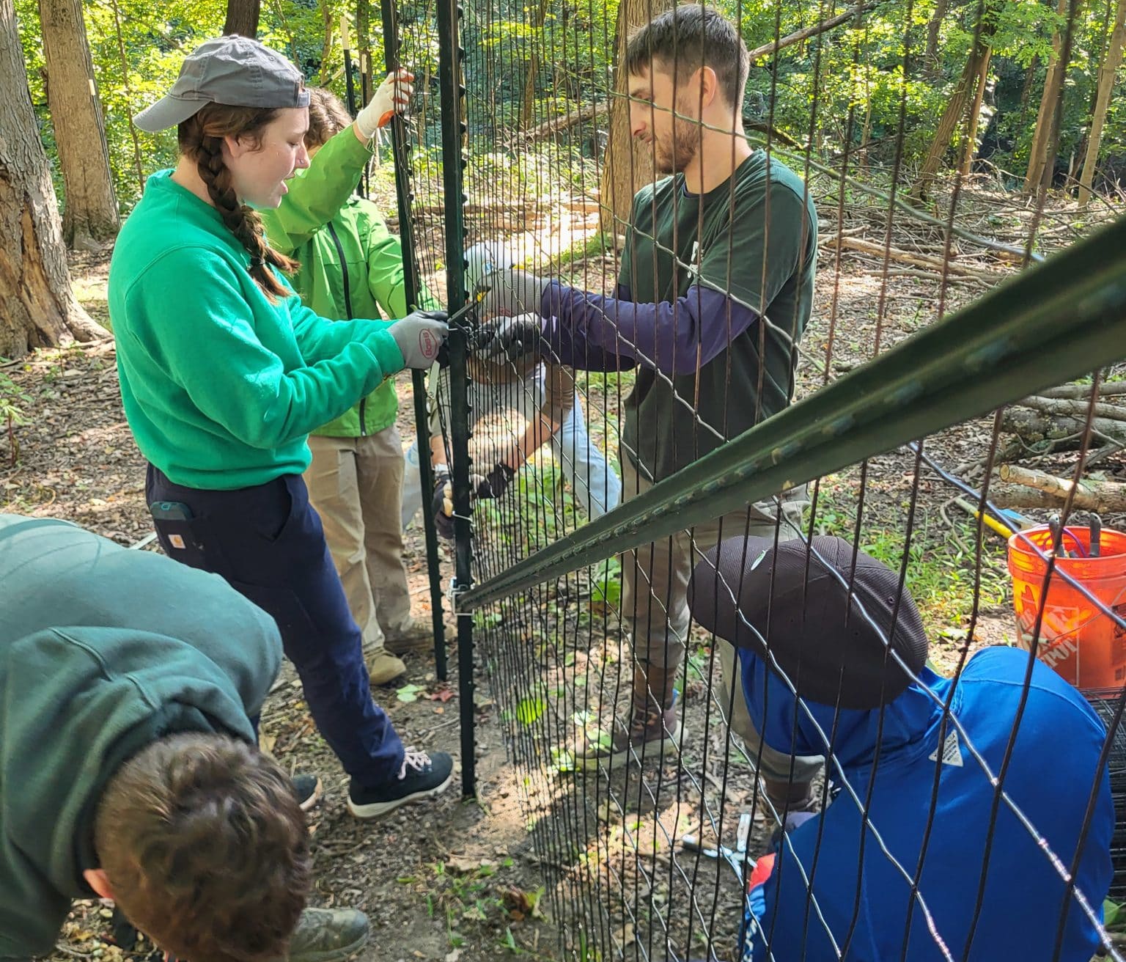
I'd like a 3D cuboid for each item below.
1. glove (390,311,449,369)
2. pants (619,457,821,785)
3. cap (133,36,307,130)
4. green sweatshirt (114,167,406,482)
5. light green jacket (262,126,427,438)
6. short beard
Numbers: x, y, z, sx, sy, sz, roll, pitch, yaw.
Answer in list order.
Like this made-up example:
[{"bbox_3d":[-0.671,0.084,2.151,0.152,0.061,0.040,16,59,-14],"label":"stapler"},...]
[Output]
[{"bbox_3d":[-0.240,-0.244,1.950,0.125,0.100,0.090,-4,26,-9],"label":"glove"},{"bbox_3d":[0.306,0.226,2.268,0.350,0.750,0.400,-9,27,-18],"label":"pants"},{"bbox_3d":[-0.549,-0.637,1.810,0.270,0.145,0.175,-1,26,-2],"label":"cap"},{"bbox_3d":[-0.526,-0.269,1.950,0.480,0.550,0.440,-2,26,-5],"label":"green sweatshirt"},{"bbox_3d":[-0.528,-0.480,2.720,0.480,0.710,0.400,-13,25,-29],"label":"light green jacket"},{"bbox_3d":[0.191,-0.558,1.880,0.090,0.105,0.130,-12,26,4],"label":"short beard"}]

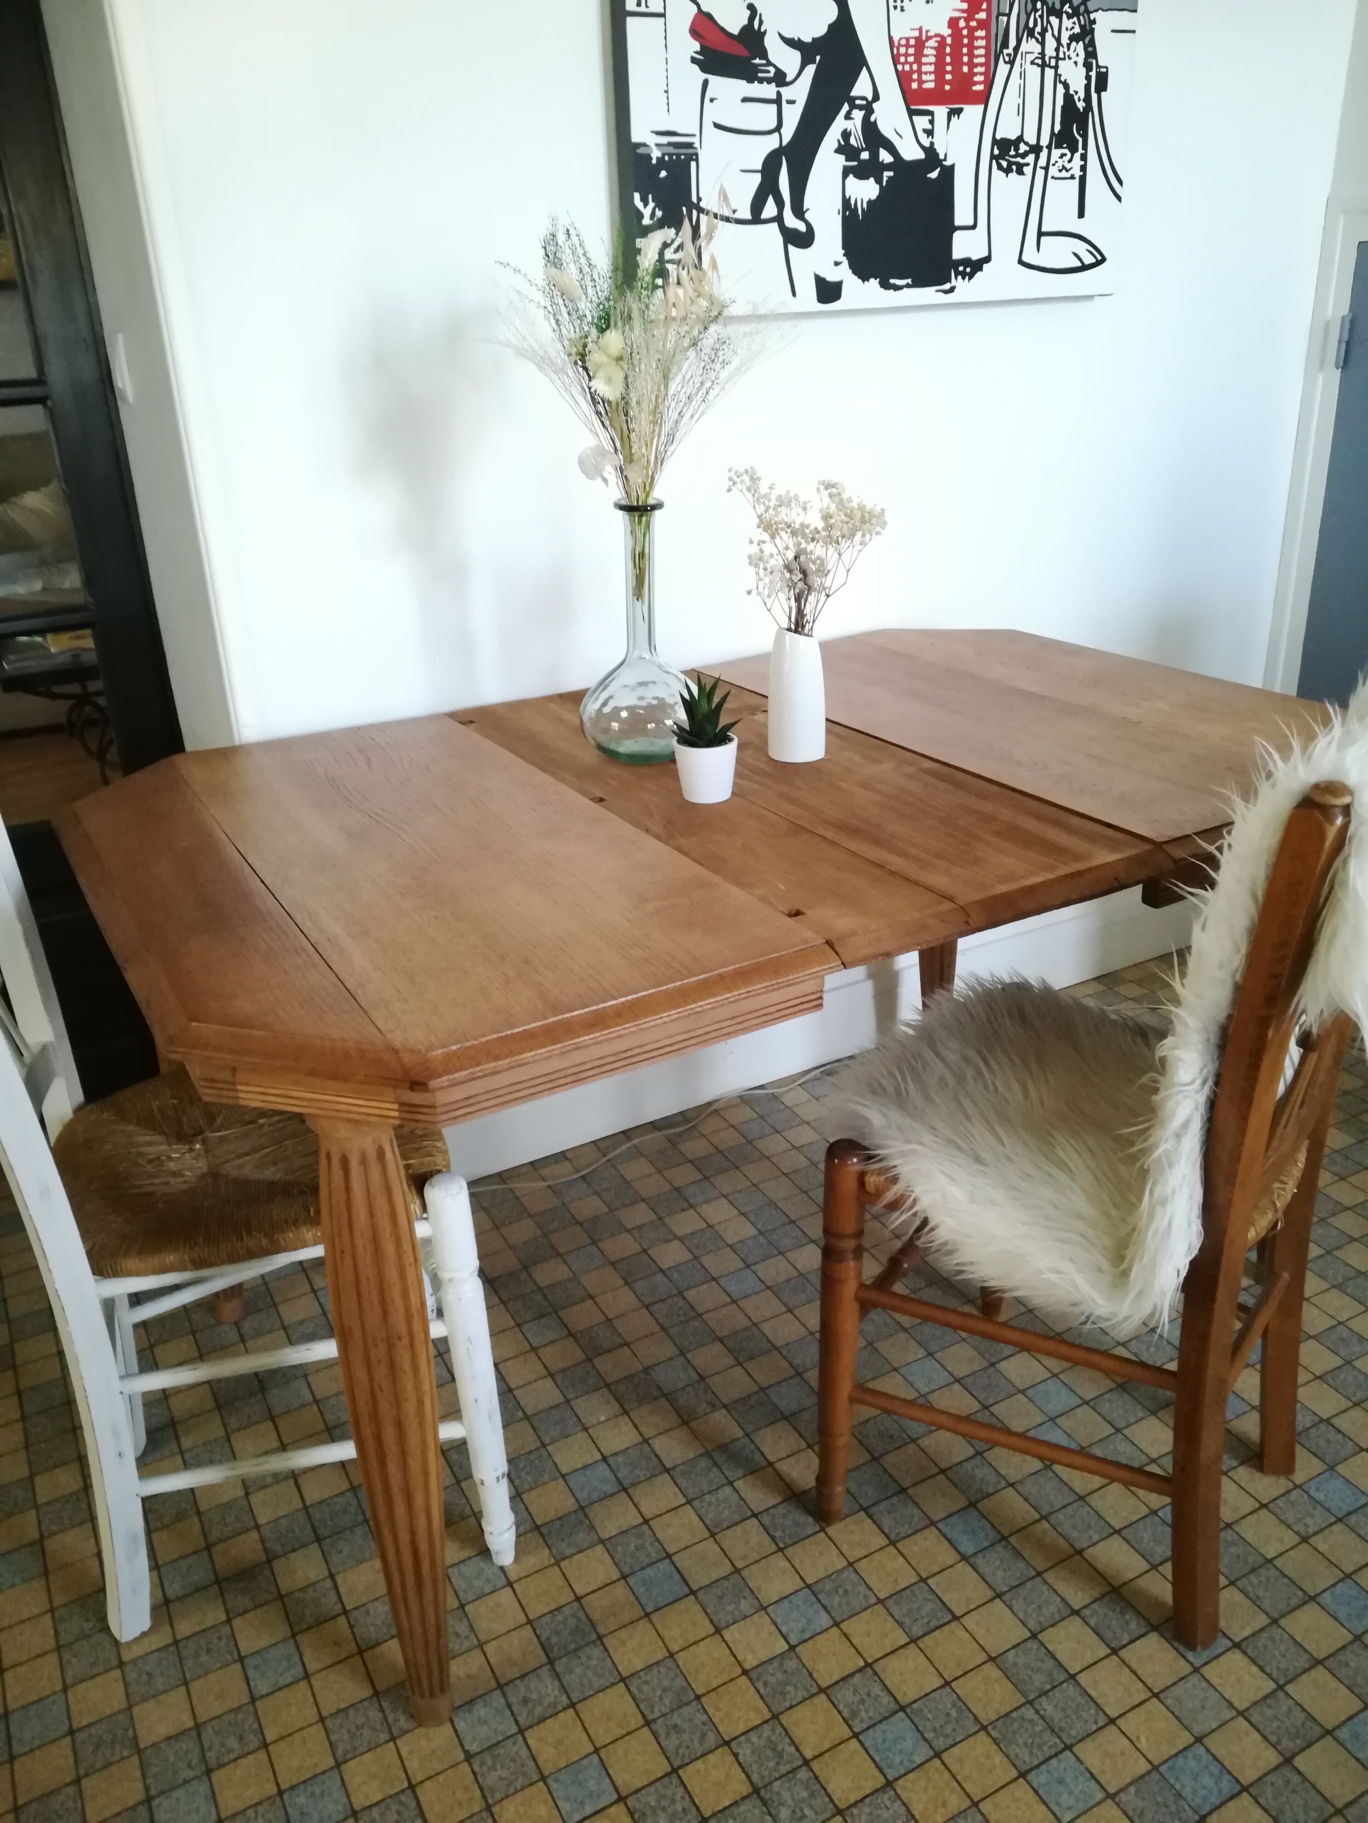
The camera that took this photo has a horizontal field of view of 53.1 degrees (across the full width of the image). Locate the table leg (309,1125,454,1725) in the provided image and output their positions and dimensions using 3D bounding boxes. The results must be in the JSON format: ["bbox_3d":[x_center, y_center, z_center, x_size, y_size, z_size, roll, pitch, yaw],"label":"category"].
[{"bbox_3d":[-0.248,0.457,1.190,0.078,0.658,0.078,4,24,15],"label":"table leg"}]

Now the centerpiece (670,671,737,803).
[{"bbox_3d":[0.022,-0.185,1.447,0.071,0.131,0.071,-2,23,1],"label":"centerpiece"}]

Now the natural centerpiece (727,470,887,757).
[{"bbox_3d":[0.138,-0.326,1.531,0.166,0.314,0.144,-2,23,1],"label":"natural centerpiece"}]

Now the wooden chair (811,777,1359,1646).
[{"bbox_3d":[0.420,0.230,1.368,0.424,0.880,0.433,15,29,35],"label":"wooden chair"}]

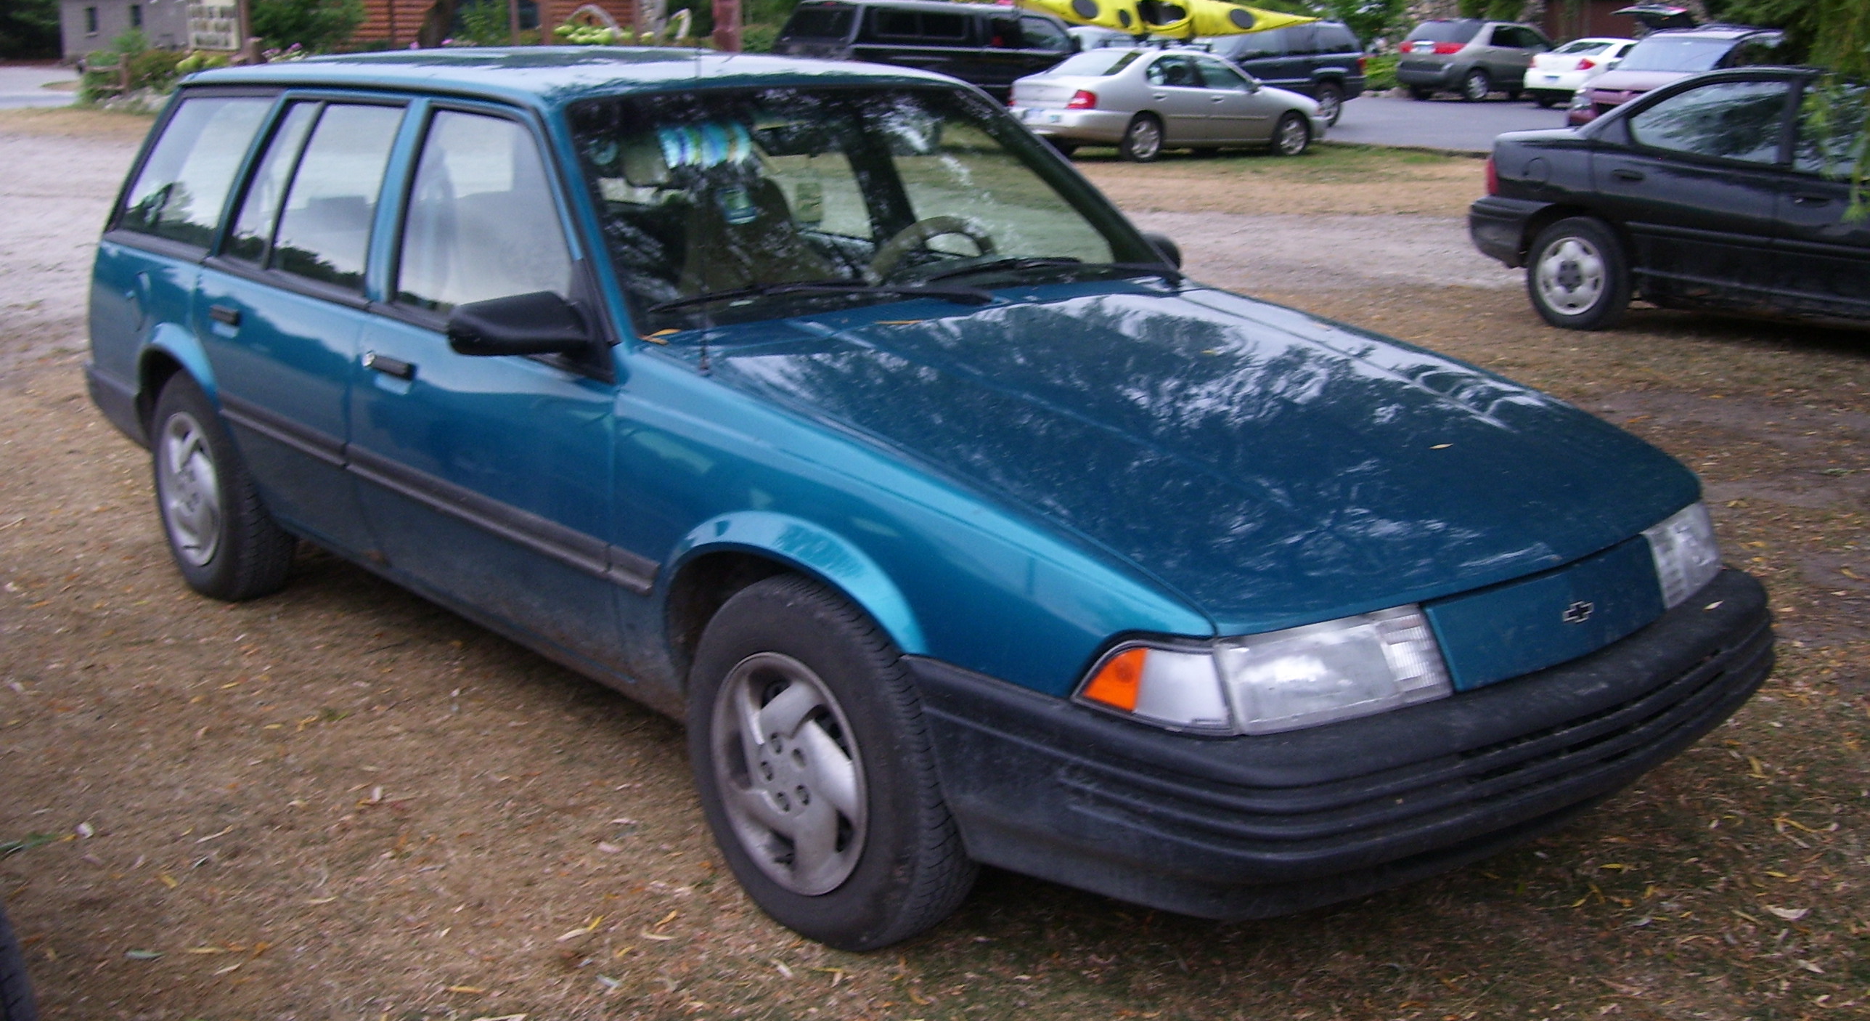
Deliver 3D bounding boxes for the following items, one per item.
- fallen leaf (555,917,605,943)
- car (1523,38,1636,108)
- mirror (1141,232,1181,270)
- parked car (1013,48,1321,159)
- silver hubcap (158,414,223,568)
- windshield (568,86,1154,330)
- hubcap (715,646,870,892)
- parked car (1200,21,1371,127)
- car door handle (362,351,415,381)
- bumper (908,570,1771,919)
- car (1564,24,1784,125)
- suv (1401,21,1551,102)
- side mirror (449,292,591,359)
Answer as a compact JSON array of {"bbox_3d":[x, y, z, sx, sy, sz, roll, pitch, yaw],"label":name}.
[{"bbox_3d":[-0.592,0.692,3.339,0.030,0.012,0.110,9,17,32],"label":"fallen leaf"},{"bbox_3d":[14.546,-9.259,42.300,4.750,1.450,1.790,-8,16,-30],"label":"car"},{"bbox_3d":[0.540,-0.605,4.636,0.190,0.120,0.150,-12,18,-39],"label":"mirror"},{"bbox_3d":[3.231,-5.435,26.672,4.655,1.420,1.755,-9,16,-35],"label":"parked car"},{"bbox_3d":[-1.897,-0.054,5.116,0.060,0.400,0.400,-12,18,-39],"label":"silver hubcap"},{"bbox_3d":[-0.138,-0.634,3.987,1.340,0.110,0.700,-12,56,-38],"label":"windshield"},{"bbox_3d":[-0.224,0.420,3.219,0.060,0.400,0.400,-12,19,-41],"label":"hubcap"},{"bbox_3d":[4.841,-6.930,31.877,4.500,1.680,1.790,-12,18,-39],"label":"parked car"},{"bbox_3d":[-1.061,-0.284,3.881,0.035,0.038,0.165,-12,18,-38],"label":"car door handle"},{"bbox_3d":[0.807,0.281,3.173,1.660,0.300,0.680,-12,18,-39],"label":"bumper"},{"bbox_3d":[11.425,-6.565,30.500,1.860,1.700,4.650,13,19,42],"label":"car"},{"bbox_3d":[12.761,-10.265,45.491,4.740,1.750,1.870,-9,16,-31],"label":"suv"},{"bbox_3d":[-0.687,-0.311,3.305,0.205,0.100,0.115,-12,18,-38],"label":"side mirror"}]

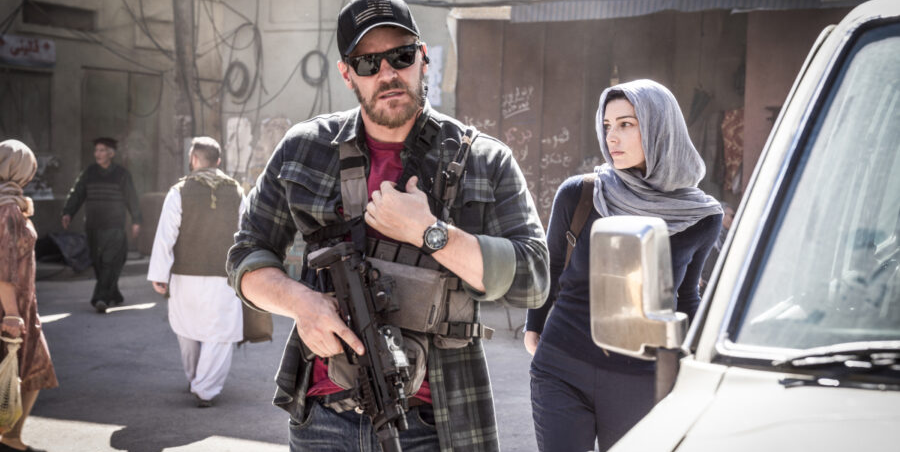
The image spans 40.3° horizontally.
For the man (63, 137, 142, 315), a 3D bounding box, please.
[{"bbox_3d":[-3.520,-0.020,12.400,0.780,1.750,0.450,0,3,-6],"label":"man"}]

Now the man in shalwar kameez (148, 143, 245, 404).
[{"bbox_3d":[-1.660,0.300,8.050,0.620,1.750,0.430,-1,3,-17],"label":"man in shalwar kameez"}]

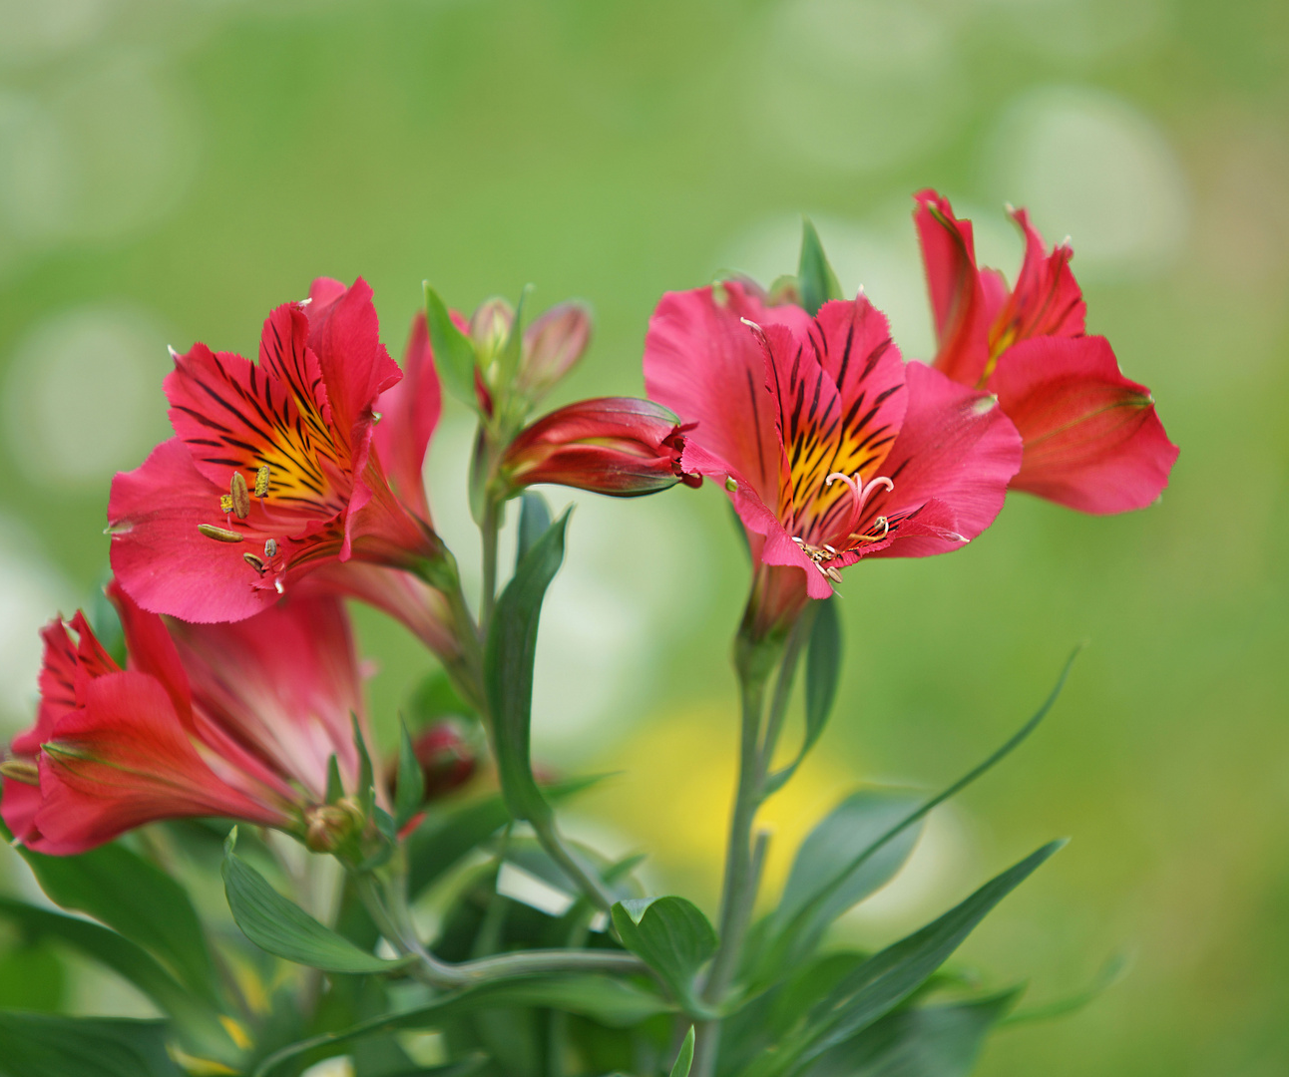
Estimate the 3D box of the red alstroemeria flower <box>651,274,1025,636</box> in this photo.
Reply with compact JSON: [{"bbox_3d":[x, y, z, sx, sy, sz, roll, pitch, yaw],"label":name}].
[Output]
[{"bbox_3d":[0.029,-0.013,1.400,0.058,0.055,0.048,-4,10,-21],"label":"red alstroemeria flower"}]

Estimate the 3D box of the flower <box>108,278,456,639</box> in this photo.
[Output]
[{"bbox_3d":[-0.056,-0.012,1.400,0.053,0.056,0.046,8,13,40],"label":"flower"}]

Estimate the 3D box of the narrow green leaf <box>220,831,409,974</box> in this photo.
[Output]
[{"bbox_3d":[-0.053,0.060,1.385,0.035,0.013,0.009,35,-30,0],"label":"narrow green leaf"}]

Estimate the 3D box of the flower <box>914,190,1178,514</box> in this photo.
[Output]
[{"bbox_3d":[0.064,-0.029,1.425,0.046,0.052,0.048,-4,11,-21],"label":"flower"}]

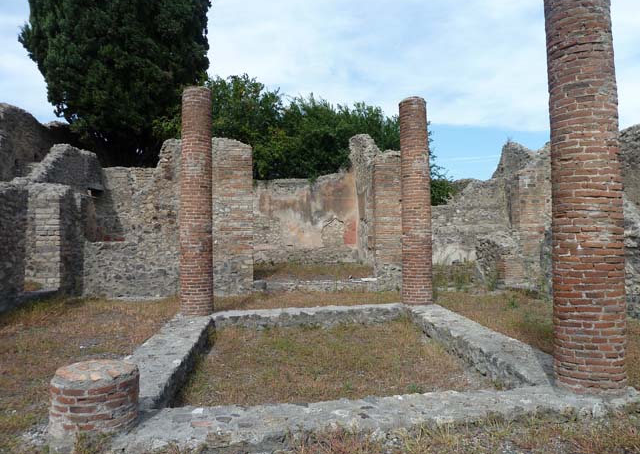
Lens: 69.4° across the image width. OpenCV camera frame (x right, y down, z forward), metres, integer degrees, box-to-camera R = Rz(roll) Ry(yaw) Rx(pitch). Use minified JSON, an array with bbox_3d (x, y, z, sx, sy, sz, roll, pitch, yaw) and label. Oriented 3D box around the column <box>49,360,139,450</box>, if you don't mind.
[{"bbox_3d":[-1.536,1.190,3.168,0.545,0.404,0.545,-1,-1,-7],"label":"column"}]

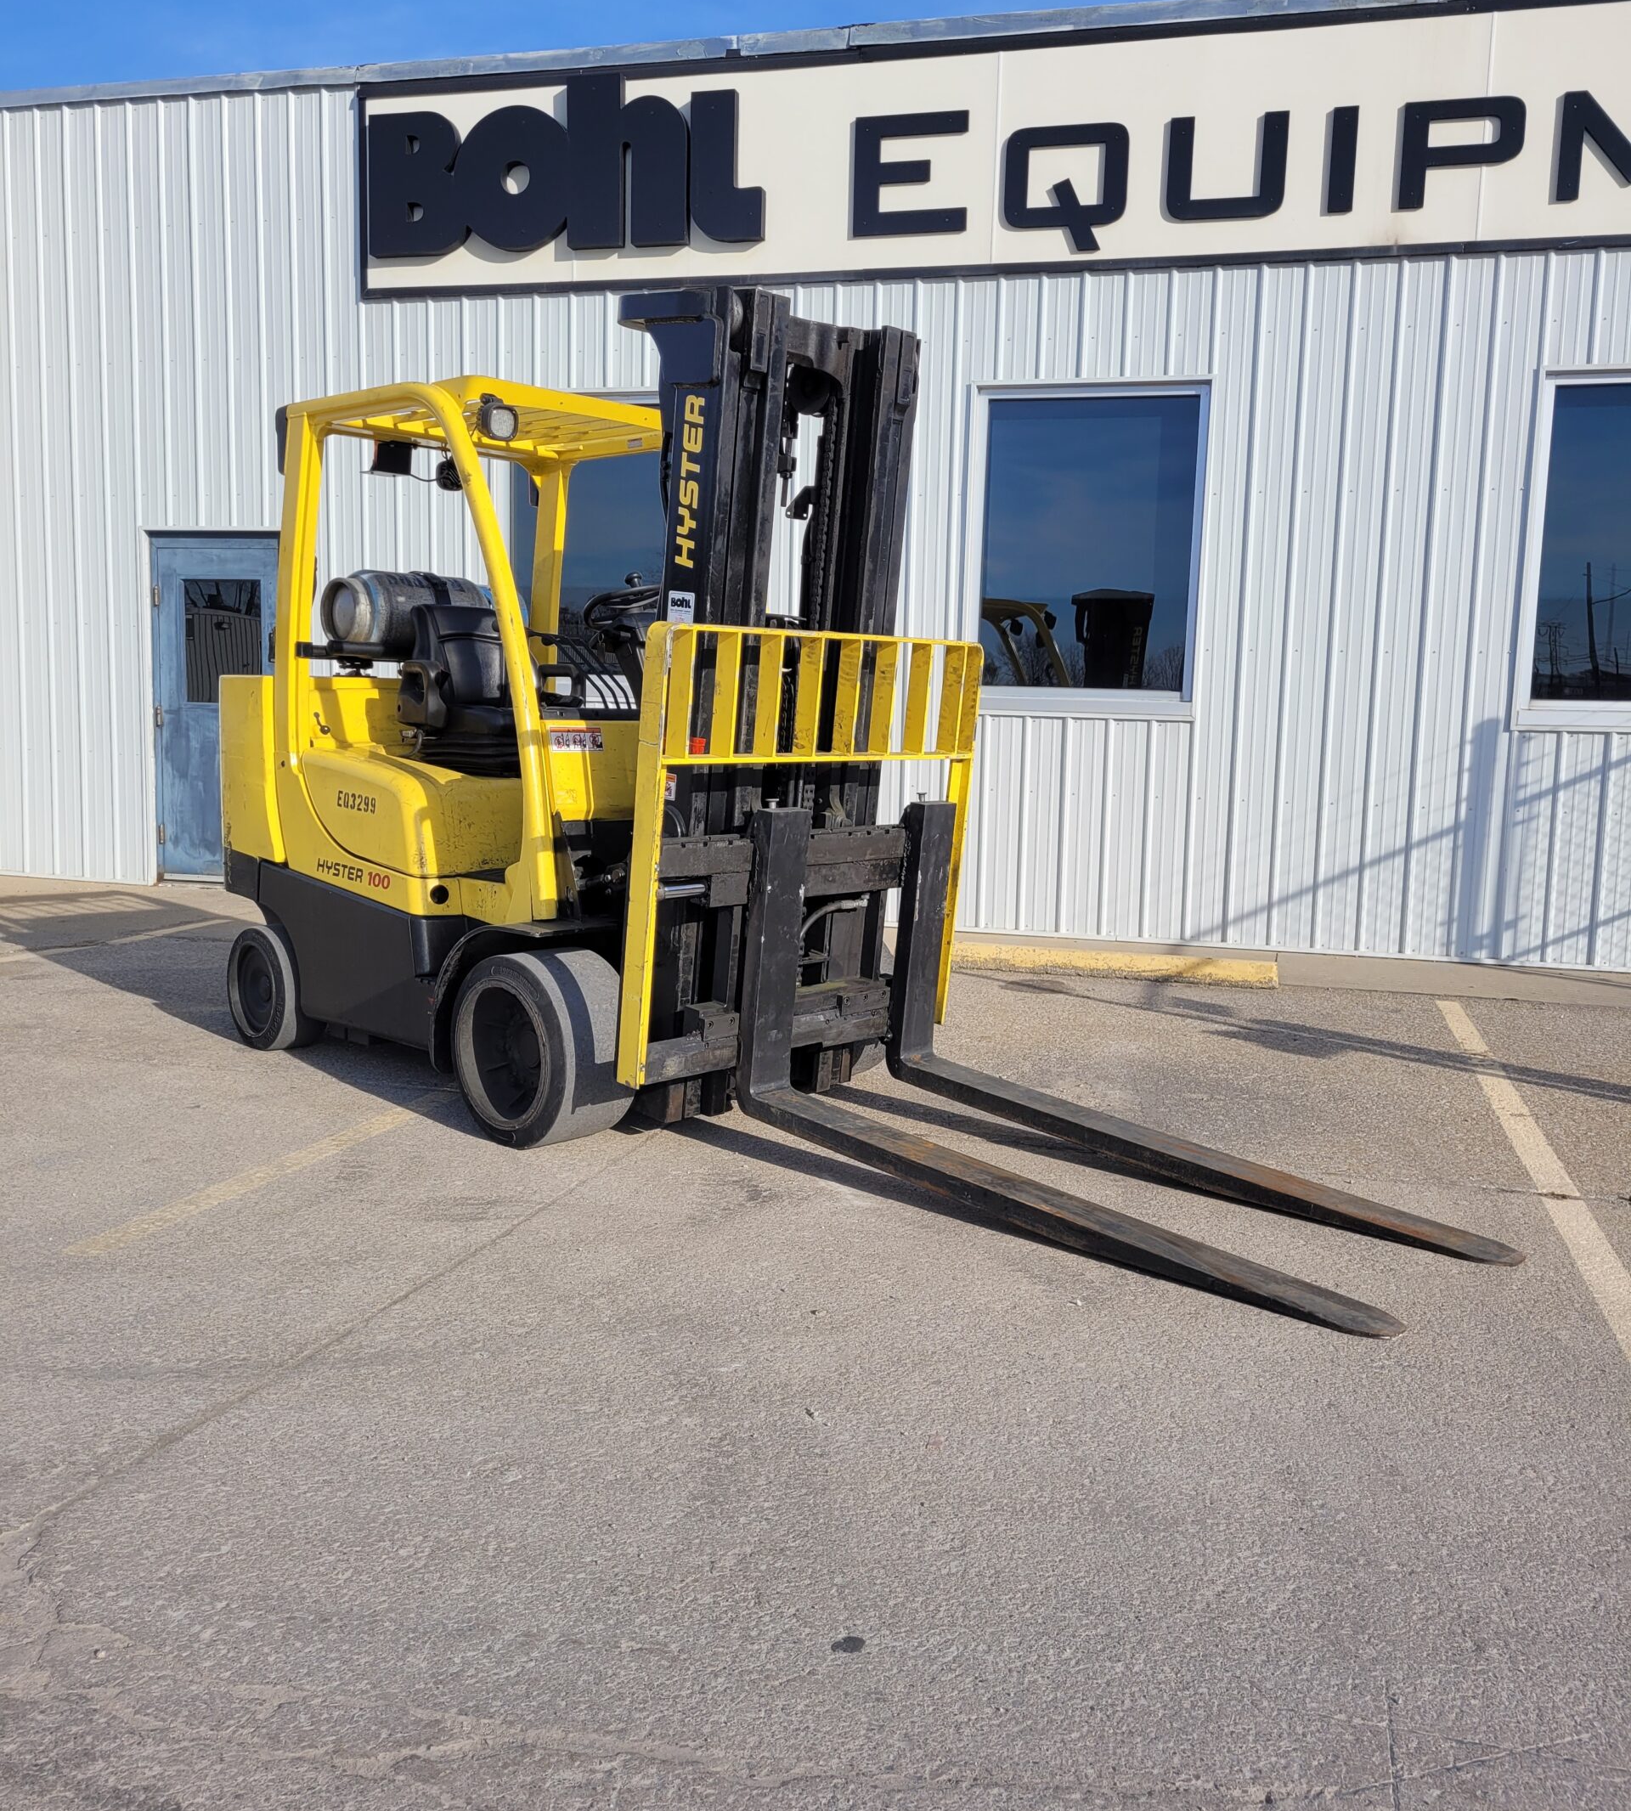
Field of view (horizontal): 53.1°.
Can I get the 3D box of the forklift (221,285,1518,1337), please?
[{"bbox_3d":[-0.200,-0.511,4.816,4.341,2.352,1.382,8,10,44],"label":"forklift"}]

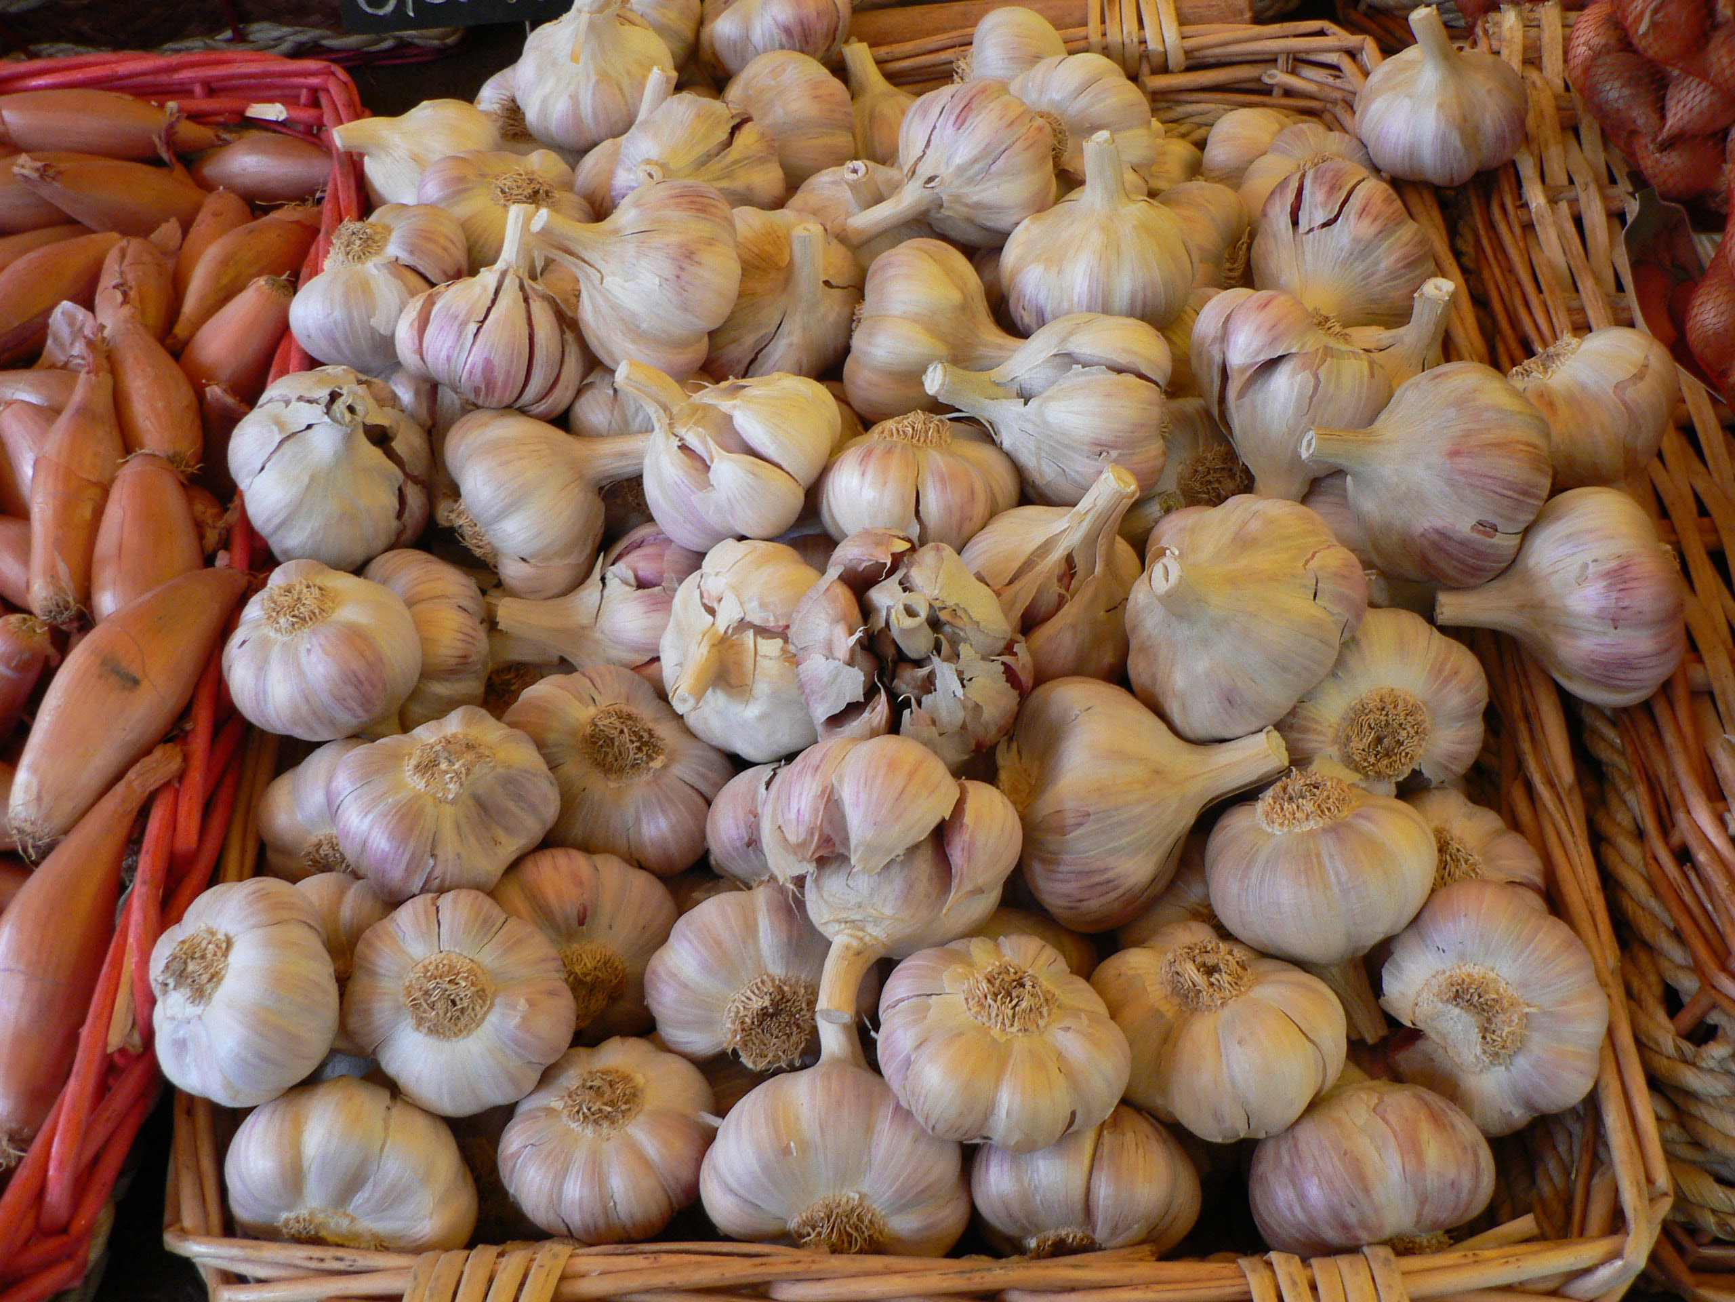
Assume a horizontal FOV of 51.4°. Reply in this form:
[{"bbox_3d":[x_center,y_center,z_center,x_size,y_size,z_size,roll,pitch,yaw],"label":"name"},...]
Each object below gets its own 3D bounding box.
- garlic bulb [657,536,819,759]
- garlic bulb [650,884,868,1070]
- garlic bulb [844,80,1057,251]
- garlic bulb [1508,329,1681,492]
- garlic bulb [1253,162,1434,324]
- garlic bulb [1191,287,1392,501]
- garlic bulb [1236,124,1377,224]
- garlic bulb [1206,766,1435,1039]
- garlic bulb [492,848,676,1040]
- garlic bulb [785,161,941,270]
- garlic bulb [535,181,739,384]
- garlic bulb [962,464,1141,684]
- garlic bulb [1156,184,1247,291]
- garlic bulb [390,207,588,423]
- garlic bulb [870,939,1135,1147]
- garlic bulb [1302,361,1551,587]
[{"bbox_3d":[-0.037,0.005,0.522,0.061,0.061,0.069,14,31,15],"label":"garlic bulb"},{"bbox_3d":[-0.032,0.088,0.508,0.061,0.061,0.061,-6,24,-6],"label":"garlic bulb"},{"bbox_3d":[0.026,-0.164,0.631,0.082,0.058,0.058,-34,52,-24],"label":"garlic bulb"},{"bbox_3d":[0.235,-0.073,0.585,0.063,0.059,0.063,-23,22,44],"label":"garlic bulb"},{"bbox_3d":[0.154,-0.133,0.587,0.058,0.058,0.055,-5,49,16],"label":"garlic bulb"},{"bbox_3d":[0.139,-0.084,0.595,0.064,0.073,0.064,14,6,0],"label":"garlic bulb"},{"bbox_3d":[0.165,-0.168,0.672,0.057,0.059,0.057,0,74,11],"label":"garlic bulb"},{"bbox_3d":[0.125,0.070,0.482,0.060,0.077,0.060,-21,25,0],"label":"garlic bulb"},{"bbox_3d":[-0.080,0.082,0.505,0.056,0.056,0.056,0,23,-14],"label":"garlic bulb"},{"bbox_3d":[-0.003,-0.154,0.641,0.056,0.061,0.056,-2,72,6],"label":"garlic bulb"},{"bbox_3d":[-0.078,-0.128,0.599,0.066,0.078,0.066,24,90,58],"label":"garlic bulb"},{"bbox_3d":[0.060,-0.023,0.555,0.060,0.077,0.060,29,31,0],"label":"garlic bulb"},{"bbox_3d":[0.106,-0.138,0.640,0.062,0.057,0.057,11,0,39],"label":"garlic bulb"},{"bbox_3d":[-0.110,-0.103,0.539,0.057,0.065,0.057,10,35,-13],"label":"garlic bulb"},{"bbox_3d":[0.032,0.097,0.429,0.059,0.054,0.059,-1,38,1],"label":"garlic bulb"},{"bbox_3d":[0.161,-0.053,0.526,0.074,0.064,0.064,8,87,-18],"label":"garlic bulb"}]

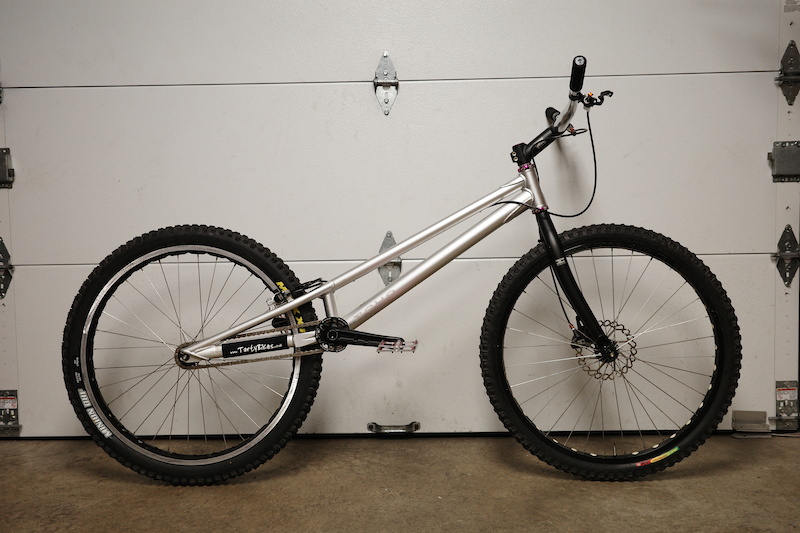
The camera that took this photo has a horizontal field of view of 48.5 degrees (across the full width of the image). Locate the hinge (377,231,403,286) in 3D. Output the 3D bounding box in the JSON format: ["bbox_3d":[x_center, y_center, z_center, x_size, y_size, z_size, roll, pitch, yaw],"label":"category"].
[{"bbox_3d":[-0.029,-0.011,2.665,0.071,0.187,0.030,-1,4,1],"label":"hinge"}]

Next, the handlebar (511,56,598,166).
[{"bbox_3d":[0.361,-0.355,2.269,0.170,0.210,0.710,-1,1,5],"label":"handlebar"}]

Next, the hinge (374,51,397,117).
[{"bbox_3d":[-0.040,-0.539,2.625,0.071,0.187,0.030,-1,4,1],"label":"hinge"}]

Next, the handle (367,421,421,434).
[{"bbox_3d":[-0.018,0.489,2.696,0.162,0.029,0.044,-1,4,1],"label":"handle"}]

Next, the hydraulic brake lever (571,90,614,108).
[{"bbox_3d":[0.434,-0.382,2.023,0.088,0.040,0.140,-1,1,5],"label":"hydraulic brake lever"}]

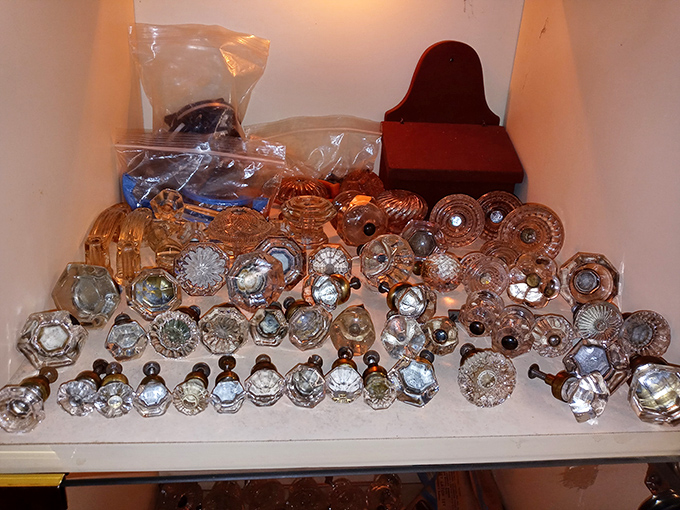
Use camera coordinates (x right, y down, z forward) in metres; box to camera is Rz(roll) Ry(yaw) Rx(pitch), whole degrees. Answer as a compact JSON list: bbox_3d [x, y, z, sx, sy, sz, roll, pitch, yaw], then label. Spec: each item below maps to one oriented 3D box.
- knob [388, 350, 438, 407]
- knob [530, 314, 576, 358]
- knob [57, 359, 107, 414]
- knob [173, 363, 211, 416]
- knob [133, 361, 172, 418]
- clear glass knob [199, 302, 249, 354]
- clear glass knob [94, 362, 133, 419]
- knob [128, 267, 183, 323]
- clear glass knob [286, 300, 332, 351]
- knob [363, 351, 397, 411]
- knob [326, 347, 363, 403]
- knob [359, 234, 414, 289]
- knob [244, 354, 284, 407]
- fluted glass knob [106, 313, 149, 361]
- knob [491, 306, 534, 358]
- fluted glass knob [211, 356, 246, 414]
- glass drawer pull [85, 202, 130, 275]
[{"bbox_3d":[0.051,0.084,0.383,0.033,0.033,0.041,6,16,5],"label":"knob"},{"bbox_3d":[0.169,0.060,0.451,0.033,0.033,0.061,5,10,6],"label":"knob"},{"bbox_3d":[-0.173,0.090,0.377,0.025,0.025,0.050,1,12,-6],"label":"knob"},{"bbox_3d":[-0.101,0.092,0.384,0.025,0.025,0.048,0,12,-7],"label":"knob"},{"bbox_3d":[-0.119,0.087,0.357,0.023,0.023,0.039,1,24,-6],"label":"knob"},{"bbox_3d":[-0.087,0.056,0.423,0.039,0.039,0.031,4,1,1],"label":"clear glass knob"},{"bbox_3d":[-0.154,0.091,0.376,0.025,0.025,0.050,-5,13,-19],"label":"clear glass knob"},{"bbox_3d":[-0.166,0.033,0.494,0.048,0.048,0.057,-3,3,-16],"label":"knob"},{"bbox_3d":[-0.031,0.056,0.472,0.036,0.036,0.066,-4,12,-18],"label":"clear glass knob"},{"bbox_3d":[0.025,0.084,0.380,0.021,0.021,0.058,1,15,-3],"label":"knob"},{"bbox_3d":[0.004,0.081,0.385,0.025,0.025,0.059,3,13,1],"label":"knob"},{"bbox_3d":[0.046,0.007,0.543,0.054,0.054,0.043,7,-1,8],"label":"knob"},{"bbox_3d":[-0.054,0.088,0.397,0.028,0.028,0.052,0,12,-9],"label":"knob"},{"bbox_3d":[-0.171,0.062,0.439,0.032,0.032,0.060,-6,13,-22],"label":"fluted glass knob"},{"bbox_3d":[0.141,0.060,0.441,0.031,0.031,0.052,11,19,21],"label":"knob"},{"bbox_3d":[-0.072,0.086,0.365,0.023,0.023,0.039,1,24,-6],"label":"fluted glass knob"},{"bbox_3d":[-0.231,-0.017,0.550,0.022,0.046,0.096,1,24,-6],"label":"glass drawer pull"}]

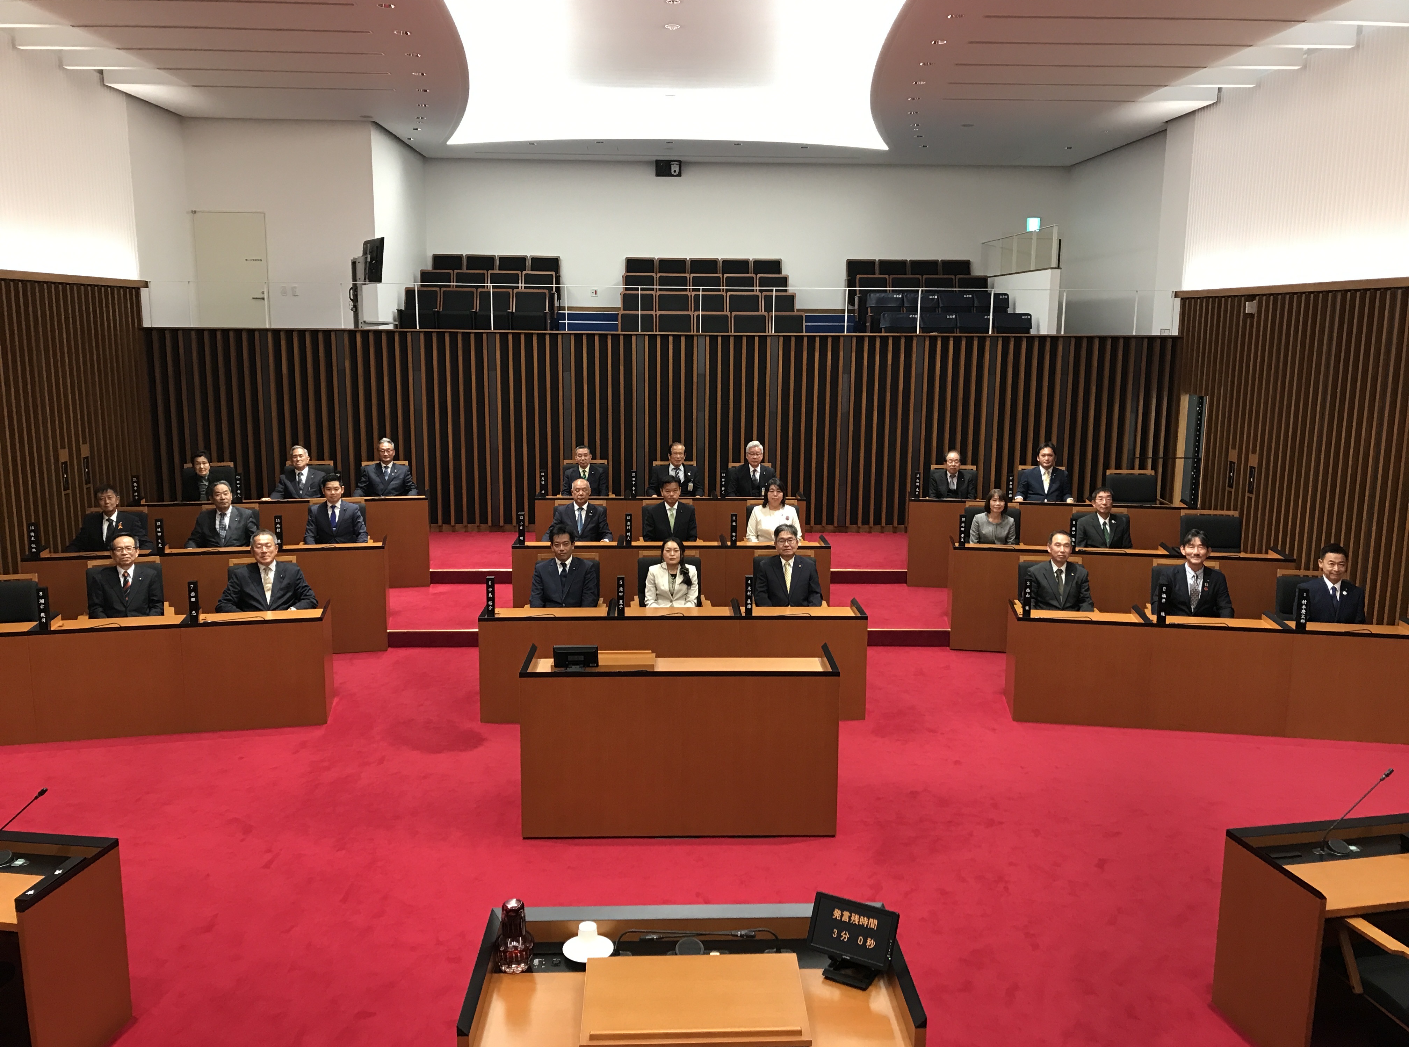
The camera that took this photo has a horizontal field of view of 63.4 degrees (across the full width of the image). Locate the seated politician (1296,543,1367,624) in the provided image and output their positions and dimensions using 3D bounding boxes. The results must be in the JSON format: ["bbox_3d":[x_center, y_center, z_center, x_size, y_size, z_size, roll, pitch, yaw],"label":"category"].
[{"bbox_3d":[4.615,0.806,8.342,0.500,1.250,0.760,2,9,12],"label":"seated politician"}]

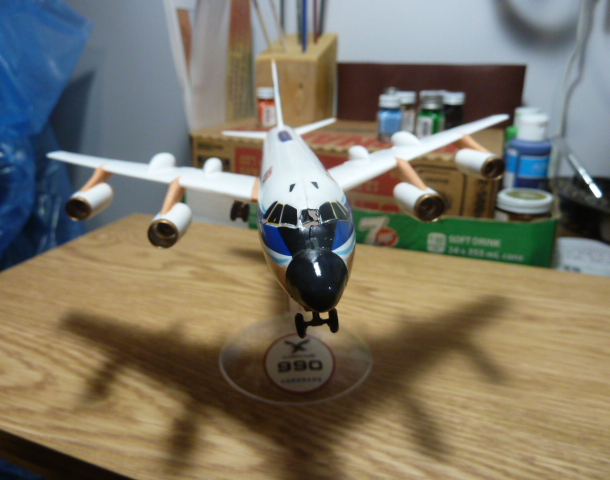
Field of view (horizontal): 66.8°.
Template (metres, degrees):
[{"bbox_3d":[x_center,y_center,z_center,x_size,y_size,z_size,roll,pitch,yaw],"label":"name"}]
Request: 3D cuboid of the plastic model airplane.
[{"bbox_3d":[-0.010,-0.053,0.219,0.275,0.091,0.319,-6,15,-3],"label":"plastic model airplane"}]

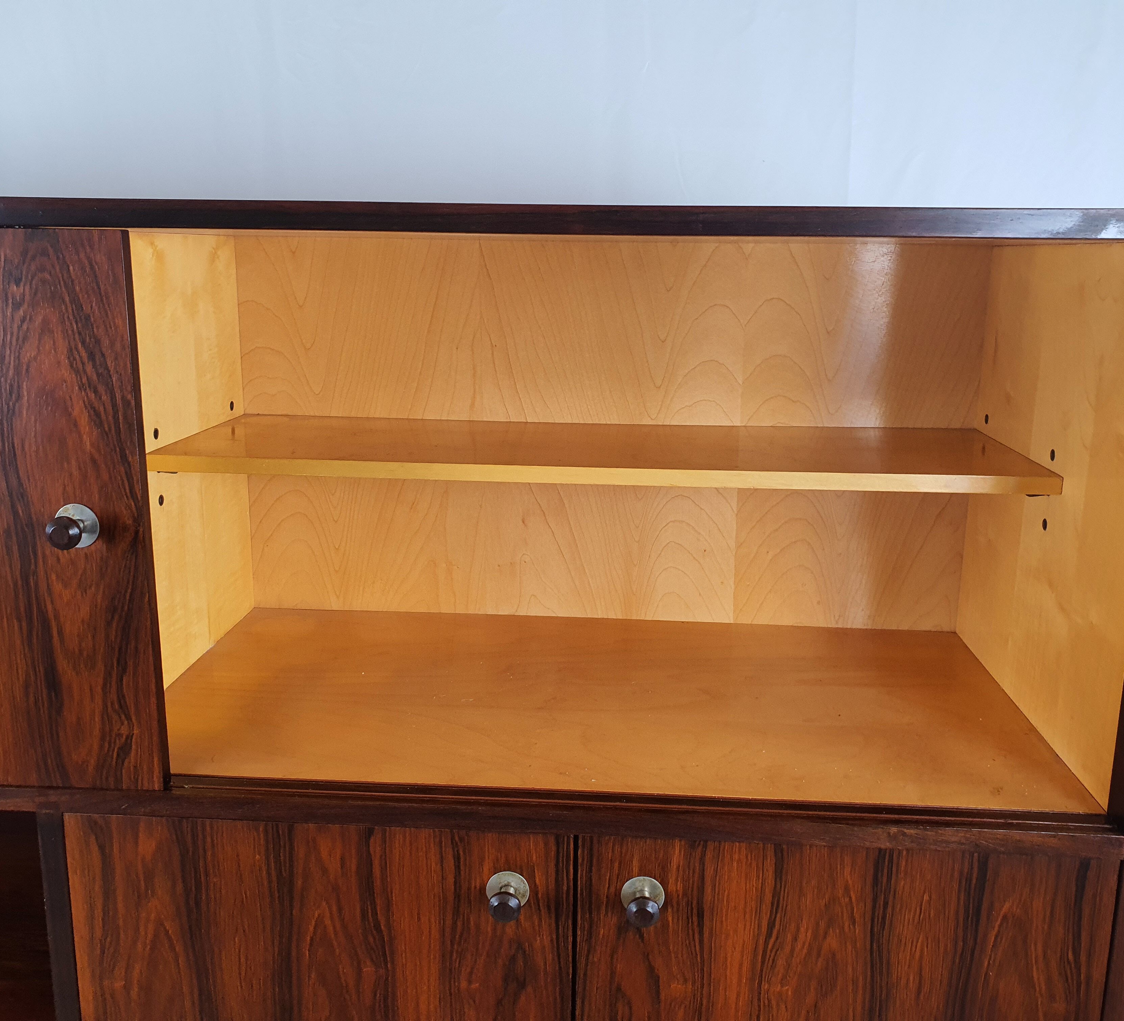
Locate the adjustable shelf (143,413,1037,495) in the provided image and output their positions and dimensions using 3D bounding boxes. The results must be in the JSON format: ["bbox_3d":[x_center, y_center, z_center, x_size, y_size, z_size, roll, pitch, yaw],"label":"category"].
[{"bbox_3d":[0.033,-0.062,1.043,0.828,0.017,0.248,2,14,4],"label":"adjustable shelf"}]

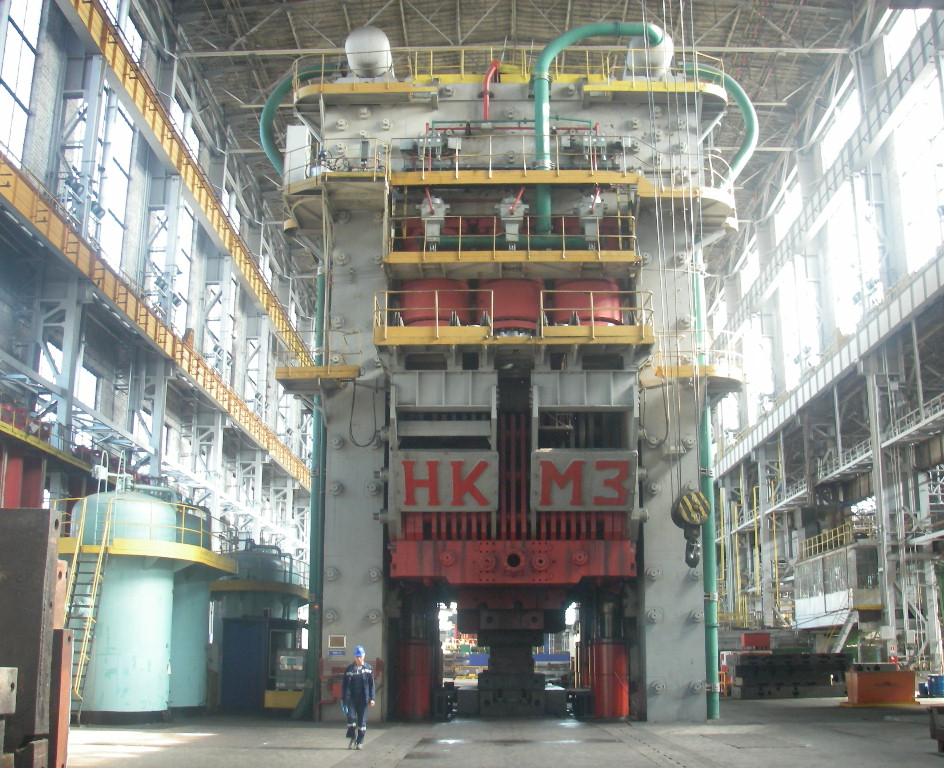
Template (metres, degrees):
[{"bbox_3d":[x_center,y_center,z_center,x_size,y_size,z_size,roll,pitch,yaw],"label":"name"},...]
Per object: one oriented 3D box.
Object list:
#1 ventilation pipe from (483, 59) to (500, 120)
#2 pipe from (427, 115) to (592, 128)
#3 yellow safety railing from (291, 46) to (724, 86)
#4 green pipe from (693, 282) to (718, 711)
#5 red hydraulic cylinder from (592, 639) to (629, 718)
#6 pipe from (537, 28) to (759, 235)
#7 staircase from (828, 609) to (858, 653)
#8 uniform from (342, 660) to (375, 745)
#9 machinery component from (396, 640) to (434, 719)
[{"bbox_3d":[0.548,-8.464,32.394,0.490,1.899,0.500,0,-14,1],"label":"ventilation pipe"},{"bbox_3d":[1.210,-7.937,34.153,5.003,0.431,0.200,0,-14,1],"label":"pipe"},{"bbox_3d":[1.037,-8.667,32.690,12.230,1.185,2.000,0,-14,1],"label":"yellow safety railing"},{"bbox_3d":[6.236,2.663,29.890,0.310,12.095,0.310,0,-14,1],"label":"green pipe"},{"bbox_3d":[3.674,7.778,29.896,0.960,2.130,0.960,0,-14,1],"label":"red hydraulic cylinder"},{"bbox_3d":[5.335,-7.817,34.545,6.884,7.000,1.900,0,-14,1],"label":"pipe"},{"bbox_3d":[17.221,12.716,53.188,2.250,4.107,0.900,0,-14,1],"label":"staircase"},{"bbox_3d":[-2.036,5.708,20.170,0.575,1.451,0.450,0,-14,1],"label":"uniform"},{"bbox_3d":[-1.473,7.788,29.739,0.928,1.995,0.928,0,-14,1],"label":"machinery component"}]

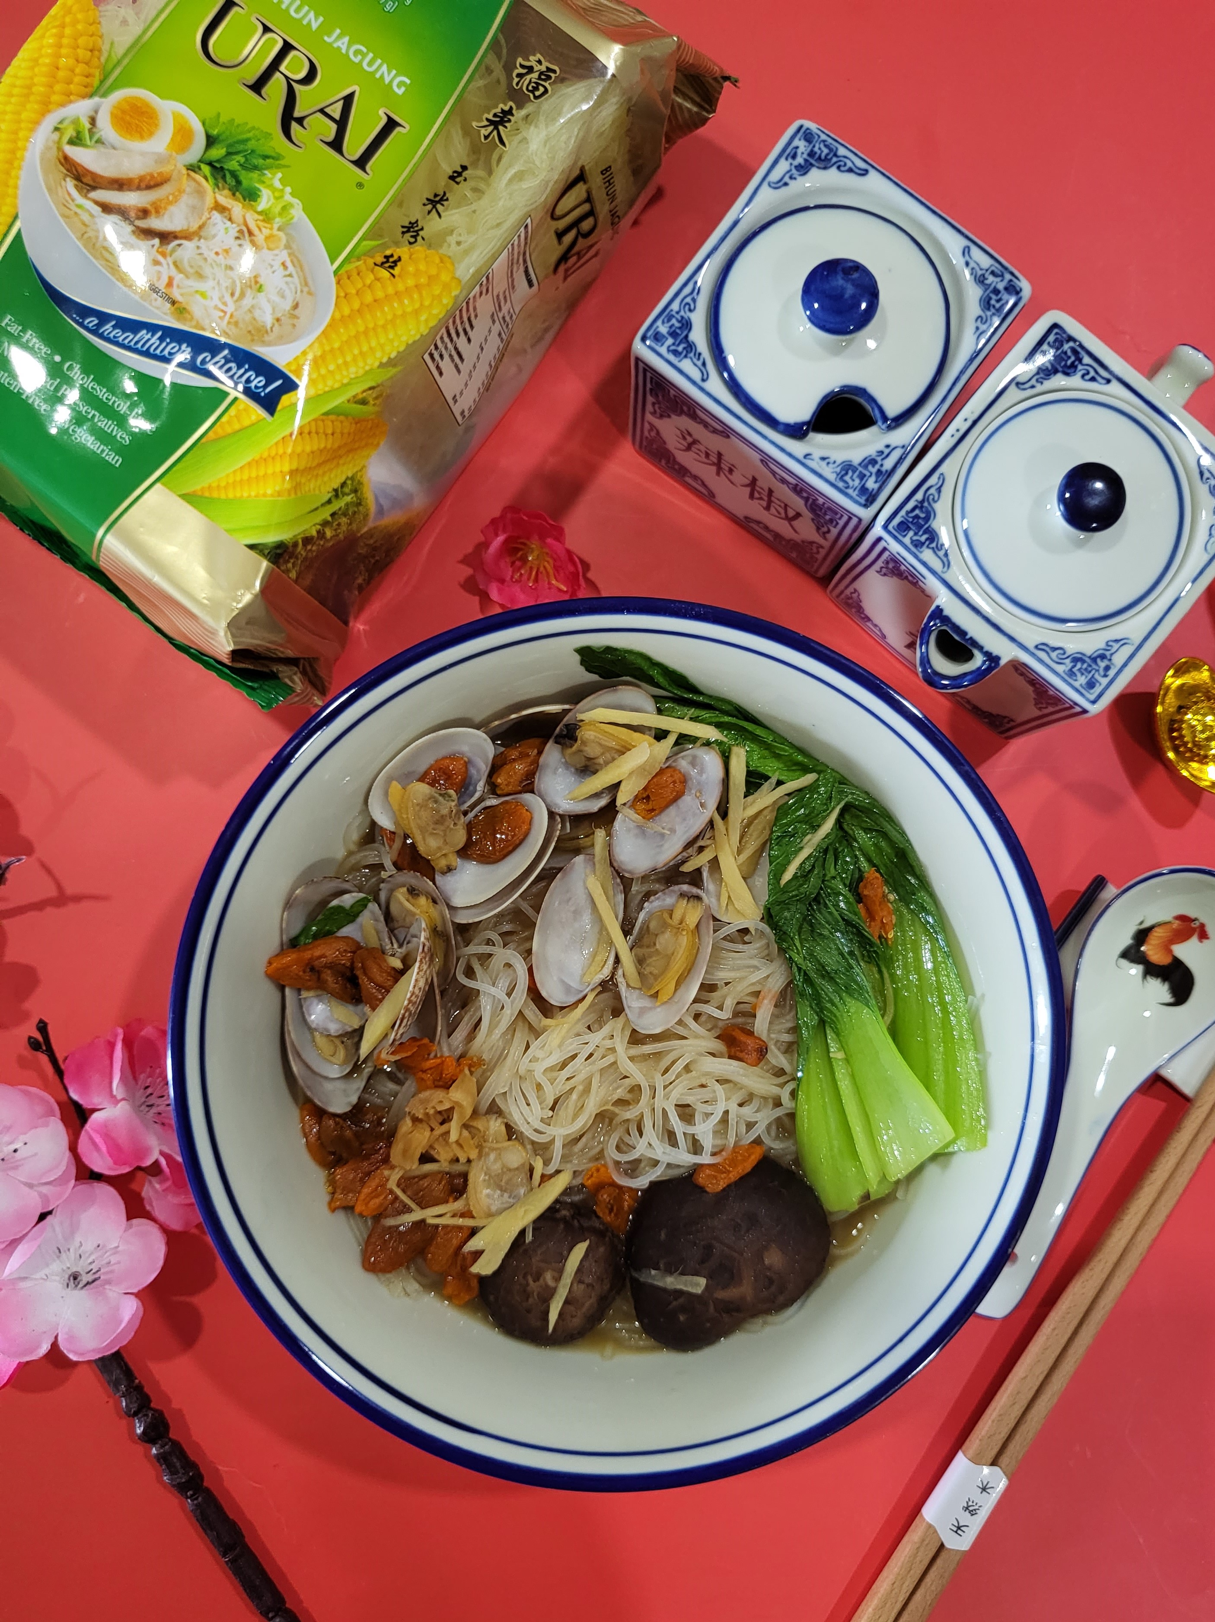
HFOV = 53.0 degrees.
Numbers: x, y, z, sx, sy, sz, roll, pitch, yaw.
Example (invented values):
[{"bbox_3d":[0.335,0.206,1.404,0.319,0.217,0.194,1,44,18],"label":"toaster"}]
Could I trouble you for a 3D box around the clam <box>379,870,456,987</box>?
[{"bbox_3d":[-0.045,0.029,0.290,0.020,0.014,0.031,-16,89,21],"label":"clam"}]

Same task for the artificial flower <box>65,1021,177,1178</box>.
[{"bbox_3d":[-0.120,0.075,0.315,0.038,0.019,0.038,0,84,-13],"label":"artificial flower"}]

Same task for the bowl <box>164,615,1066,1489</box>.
[{"bbox_3d":[0.003,0.053,0.308,0.201,0.070,0.201,0,89,1],"label":"bowl"}]

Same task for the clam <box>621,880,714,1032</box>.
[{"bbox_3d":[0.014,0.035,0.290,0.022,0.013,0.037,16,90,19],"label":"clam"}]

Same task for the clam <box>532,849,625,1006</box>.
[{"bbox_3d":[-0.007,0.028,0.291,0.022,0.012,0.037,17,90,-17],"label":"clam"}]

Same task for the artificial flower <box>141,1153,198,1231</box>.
[{"bbox_3d":[-0.114,0.102,0.324,0.027,0.019,0.026,0,100,-15],"label":"artificial flower"}]

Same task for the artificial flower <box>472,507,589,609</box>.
[{"bbox_3d":[-0.021,-0.069,0.333,0.030,0.018,0.030,0,95,1],"label":"artificial flower"}]

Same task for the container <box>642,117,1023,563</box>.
[{"bbox_3d":[0.051,-0.110,0.299,0.066,0.090,0.063,36,90,1],"label":"container"}]

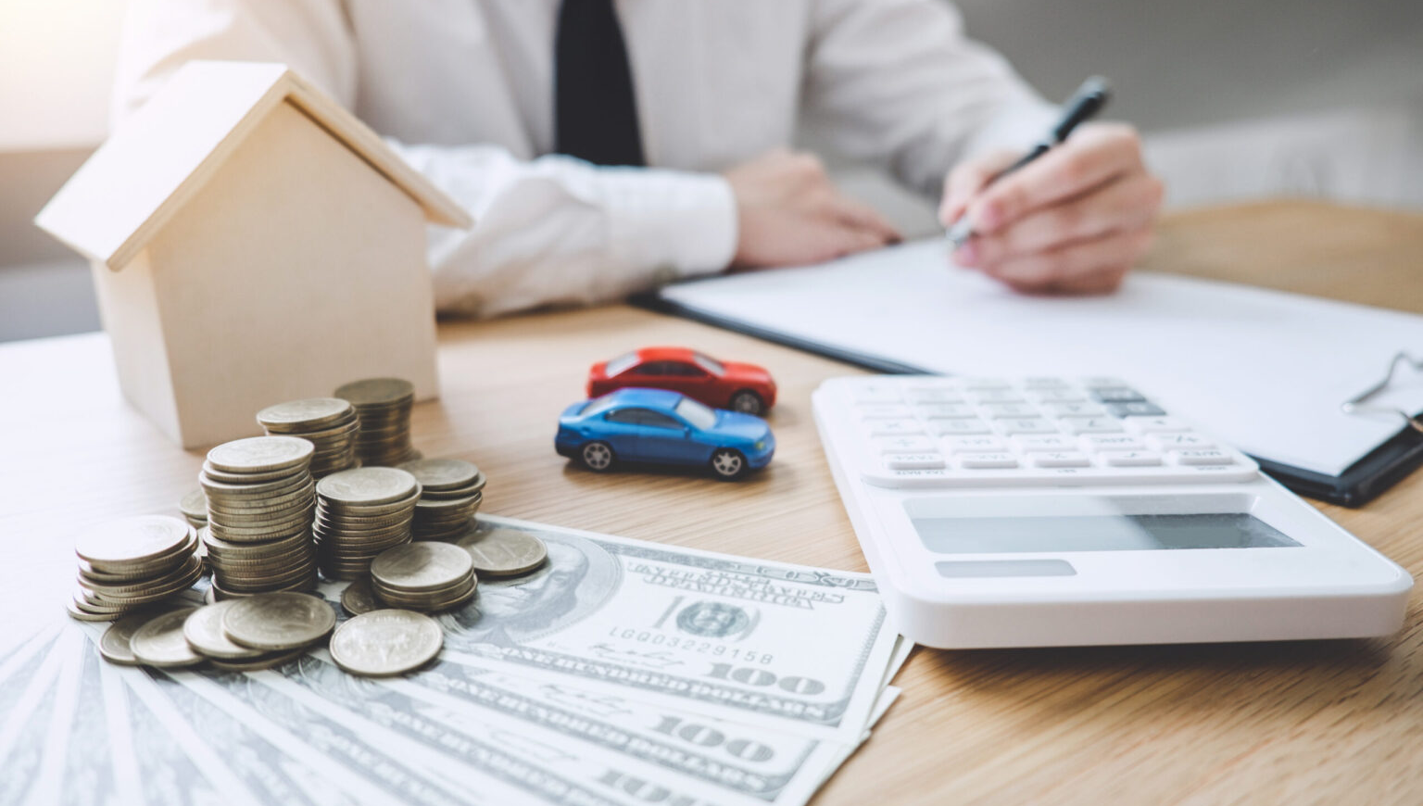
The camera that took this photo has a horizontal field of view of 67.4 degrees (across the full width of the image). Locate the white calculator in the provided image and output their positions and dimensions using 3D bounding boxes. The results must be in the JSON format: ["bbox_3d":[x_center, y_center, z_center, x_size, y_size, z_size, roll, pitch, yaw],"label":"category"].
[{"bbox_3d":[0.089,0.021,0.289,0.113,0.017,0.153,-1,18,-2],"label":"white calculator"}]

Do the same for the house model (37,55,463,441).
[{"bbox_3d":[-0.159,-0.059,0.373,0.116,0.116,0.096,-16,25,-39],"label":"house model"}]

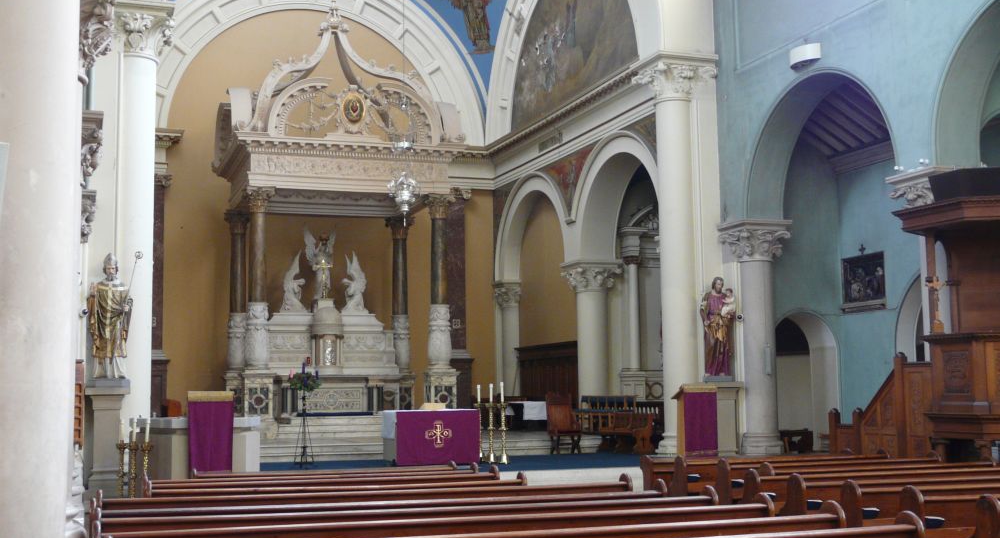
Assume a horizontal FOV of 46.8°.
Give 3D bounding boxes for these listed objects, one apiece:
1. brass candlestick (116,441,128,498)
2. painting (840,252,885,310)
[{"bbox_3d":[-5.216,2.902,15.969,0.190,1.060,0.190,2,-6,-19],"label":"brass candlestick"},{"bbox_3d":[7.099,0.247,22.623,0.120,1.020,1.350,2,-6,-19],"label":"painting"}]

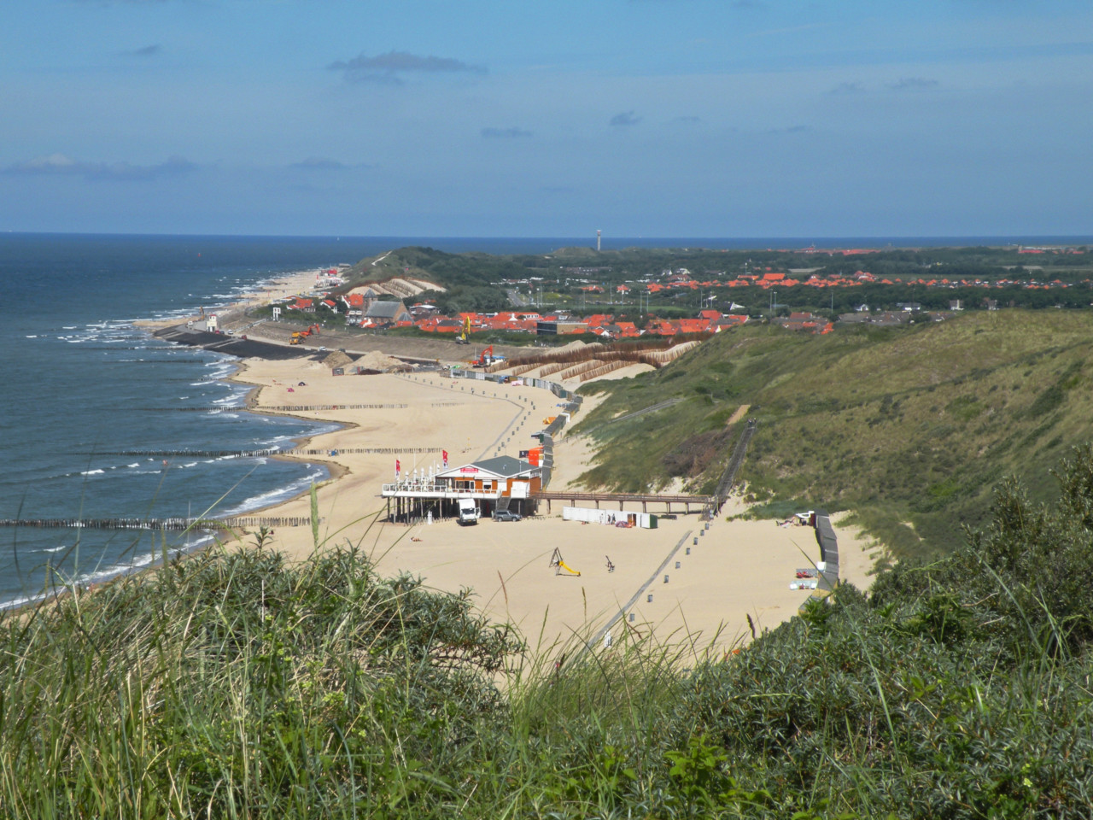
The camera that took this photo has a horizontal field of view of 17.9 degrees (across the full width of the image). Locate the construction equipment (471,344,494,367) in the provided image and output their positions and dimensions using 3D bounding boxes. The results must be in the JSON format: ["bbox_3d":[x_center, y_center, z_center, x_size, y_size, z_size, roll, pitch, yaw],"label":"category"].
[{"bbox_3d":[-18.793,-15.929,1040.000,7.500,6.600,3.000,2,4,36],"label":"construction equipment"}]

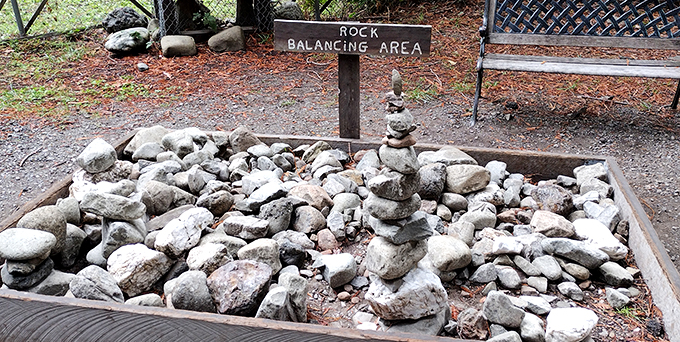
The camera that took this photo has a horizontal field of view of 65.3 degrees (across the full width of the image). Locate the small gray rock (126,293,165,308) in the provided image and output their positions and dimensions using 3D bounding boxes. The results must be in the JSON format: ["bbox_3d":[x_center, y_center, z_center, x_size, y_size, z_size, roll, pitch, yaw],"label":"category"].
[{"bbox_3d":[-0.608,0.430,1.658,0.128,0.082,0.096,4,27,7],"label":"small gray rock"}]

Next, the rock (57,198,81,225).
[{"bbox_3d":[-1.133,0.165,2.214,0.113,0.113,0.113,-8,27,-14],"label":"rock"}]

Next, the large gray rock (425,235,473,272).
[{"bbox_3d":[0.387,0.291,1.873,0.151,0.119,0.128,0,27,0],"label":"large gray rock"}]

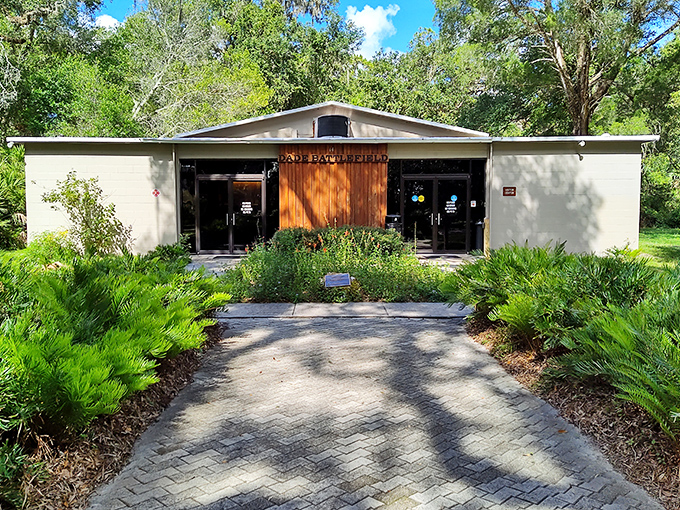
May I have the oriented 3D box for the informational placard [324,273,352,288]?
[{"bbox_3d":[-0.028,0.424,8.750,0.420,0.240,0.040,-5,-39,0],"label":"informational placard"}]

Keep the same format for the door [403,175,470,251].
[{"bbox_3d":[2.665,-1.119,14.650,1.900,2.140,0.100,0,2,0],"label":"door"}]

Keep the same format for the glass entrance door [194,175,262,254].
[{"bbox_3d":[-3.010,-1.116,14.620,1.900,2.140,0.100,0,2,0],"label":"glass entrance door"}]

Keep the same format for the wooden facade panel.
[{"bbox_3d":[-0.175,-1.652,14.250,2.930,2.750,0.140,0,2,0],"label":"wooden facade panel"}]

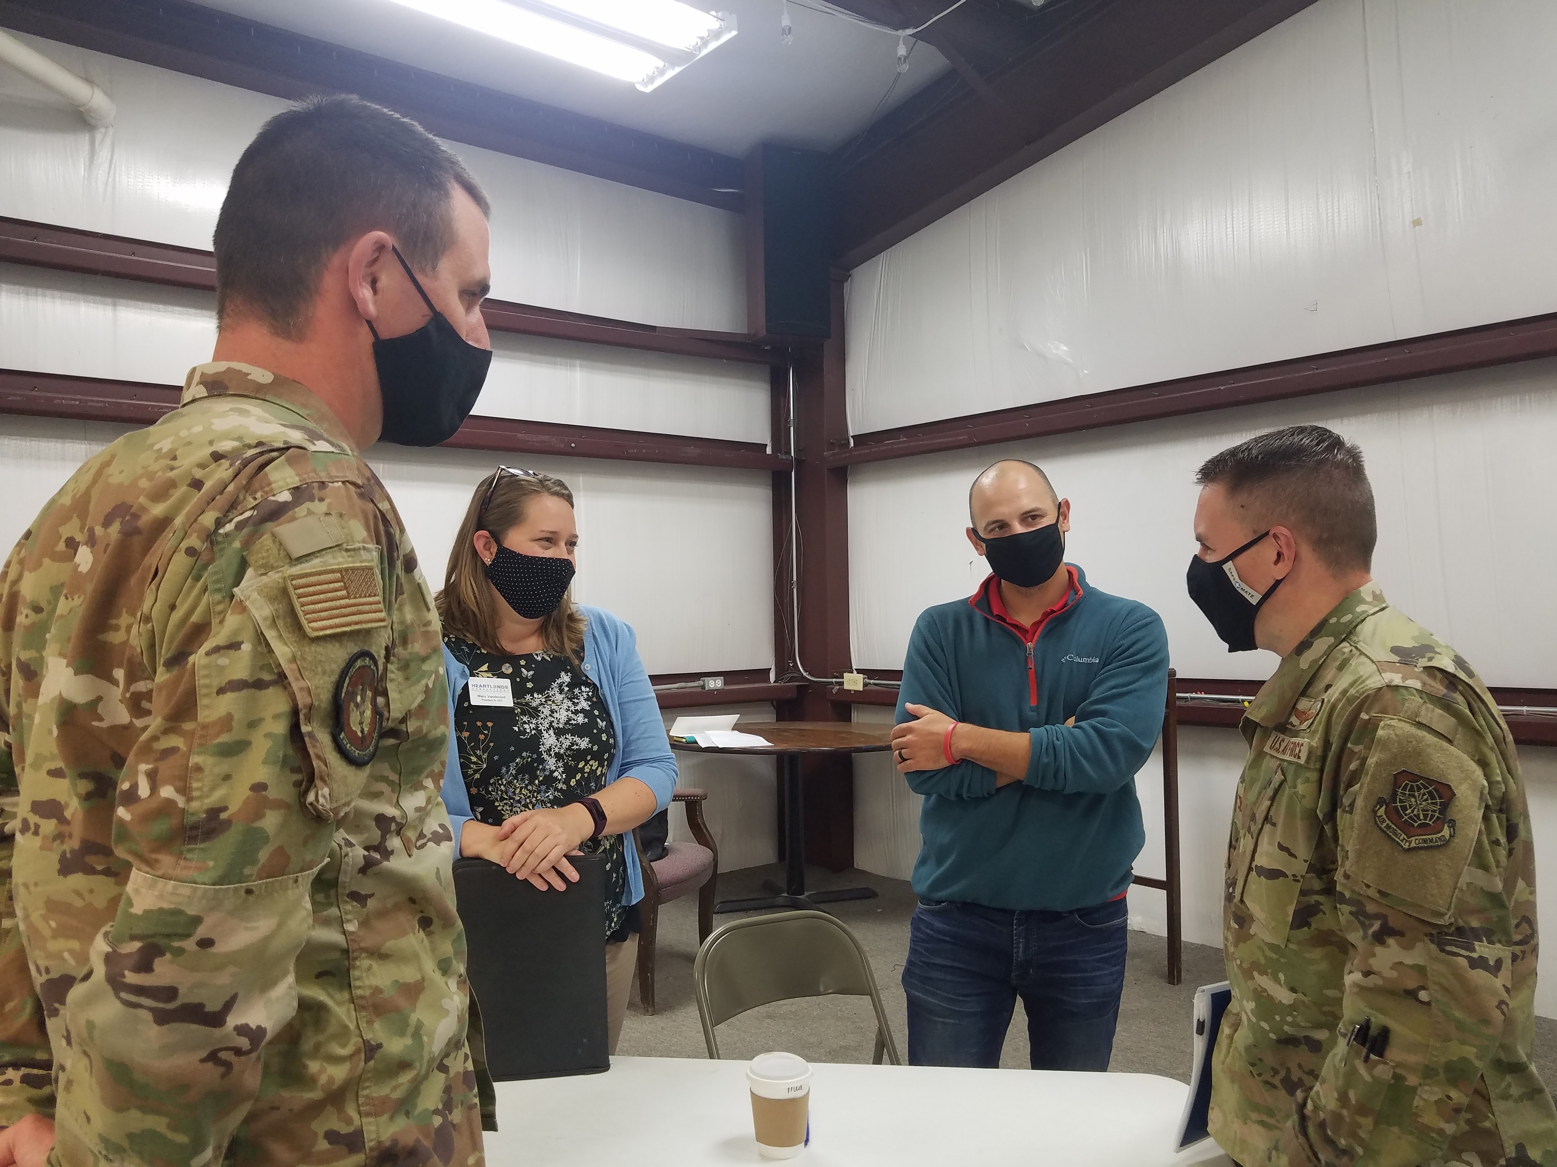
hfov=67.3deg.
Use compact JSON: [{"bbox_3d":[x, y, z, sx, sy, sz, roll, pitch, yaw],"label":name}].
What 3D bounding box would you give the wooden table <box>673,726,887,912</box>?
[{"bbox_3d":[0.068,1.064,5.259,1.150,0.774,1.150,-1,-1,0],"label":"wooden table"}]

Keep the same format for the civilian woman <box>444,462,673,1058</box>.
[{"bbox_3d":[-0.386,0.634,1.930,0.470,1.655,0.370,-1,-1,-14],"label":"civilian woman"}]

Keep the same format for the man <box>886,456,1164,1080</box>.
[{"bbox_3d":[0.470,0.606,2.190,0.510,1.690,0.370,-1,-1,11],"label":"man"}]

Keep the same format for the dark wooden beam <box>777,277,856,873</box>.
[{"bbox_3d":[0.192,-0.045,6.121,0.168,3.022,0.389,0,-2,-40],"label":"dark wooden beam"}]

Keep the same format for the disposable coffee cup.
[{"bbox_3d":[0.002,0.677,1.510,0.086,0.112,0.086,-1,-1,0],"label":"disposable coffee cup"}]

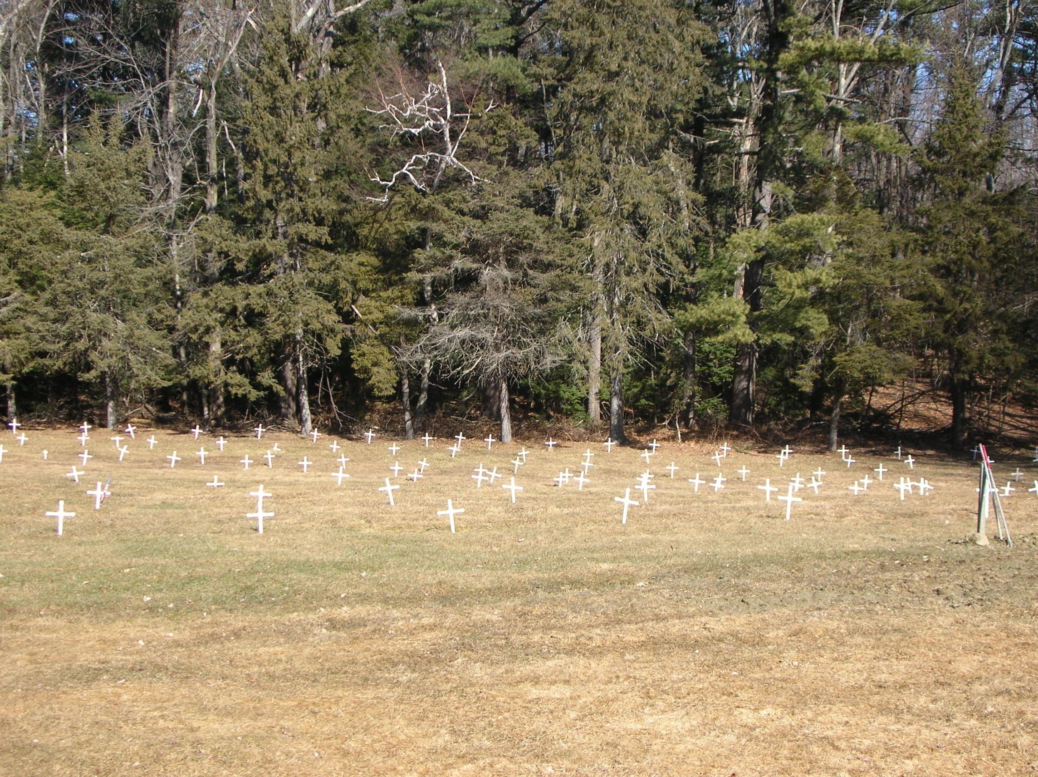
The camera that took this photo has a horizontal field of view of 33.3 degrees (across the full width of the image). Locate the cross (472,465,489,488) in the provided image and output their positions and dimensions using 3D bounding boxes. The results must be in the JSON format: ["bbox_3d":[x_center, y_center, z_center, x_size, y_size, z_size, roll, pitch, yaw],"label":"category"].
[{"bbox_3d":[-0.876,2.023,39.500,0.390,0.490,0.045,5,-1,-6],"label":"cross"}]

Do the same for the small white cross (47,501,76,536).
[{"bbox_3d":[-6.323,1.786,24.000,0.400,0.476,0.045,2,-1,-11],"label":"small white cross"}]

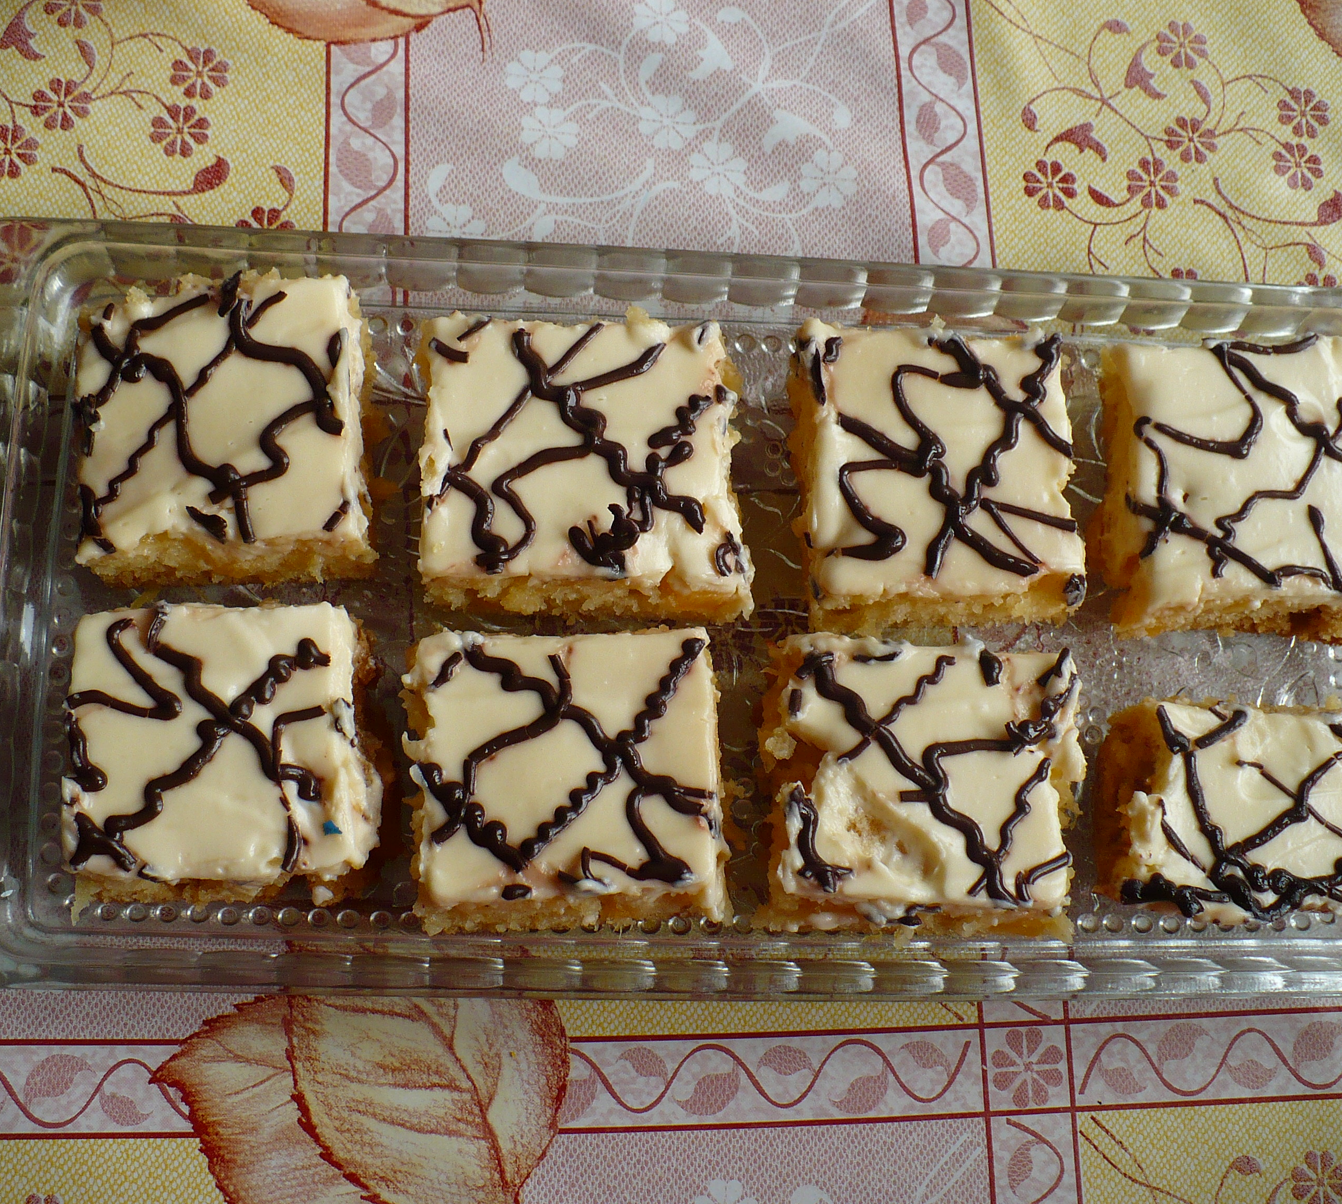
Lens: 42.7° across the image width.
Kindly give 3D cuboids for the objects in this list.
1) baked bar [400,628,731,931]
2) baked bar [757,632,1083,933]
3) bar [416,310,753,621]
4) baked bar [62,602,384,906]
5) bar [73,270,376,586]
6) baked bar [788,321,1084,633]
[{"bbox_3d":[-0.024,0.040,0.387,0.071,0.022,0.065,0,77,-6],"label":"baked bar"},{"bbox_3d":[0.057,0.042,0.394,0.070,0.022,0.063,3,77,-5],"label":"baked bar"},{"bbox_3d":[-0.021,-0.031,0.404,0.076,0.022,0.068,1,77,-6],"label":"bar"},{"bbox_3d":[-0.097,0.034,0.381,0.065,0.022,0.063,-1,77,-6],"label":"baked bar"},{"bbox_3d":[-0.102,-0.040,0.398,0.064,0.022,0.068,-2,77,-6],"label":"bar"},{"bbox_3d":[0.062,-0.030,0.412,0.064,0.022,0.070,1,77,-6],"label":"baked bar"}]

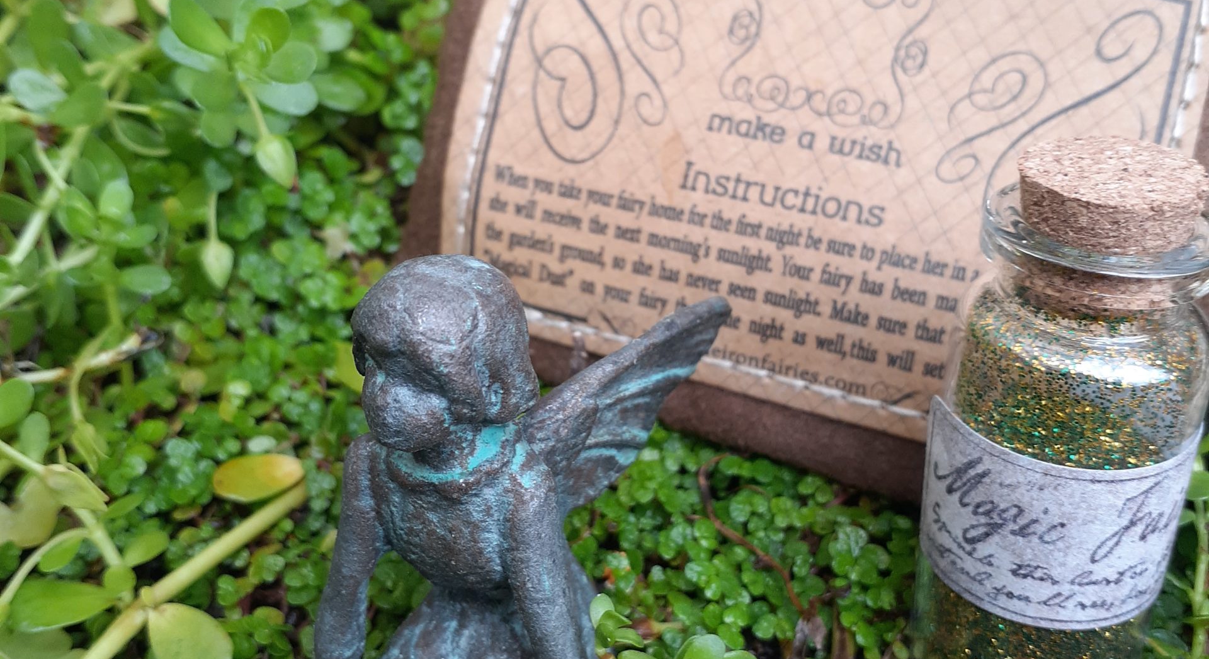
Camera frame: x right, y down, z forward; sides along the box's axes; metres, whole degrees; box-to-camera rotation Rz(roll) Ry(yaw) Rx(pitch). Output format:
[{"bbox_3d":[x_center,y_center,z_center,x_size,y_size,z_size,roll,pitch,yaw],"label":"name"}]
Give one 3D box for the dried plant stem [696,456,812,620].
[{"bbox_3d":[0.022,0.032,0.201,0.009,0.010,0.043,-6,28,-11],"label":"dried plant stem"}]

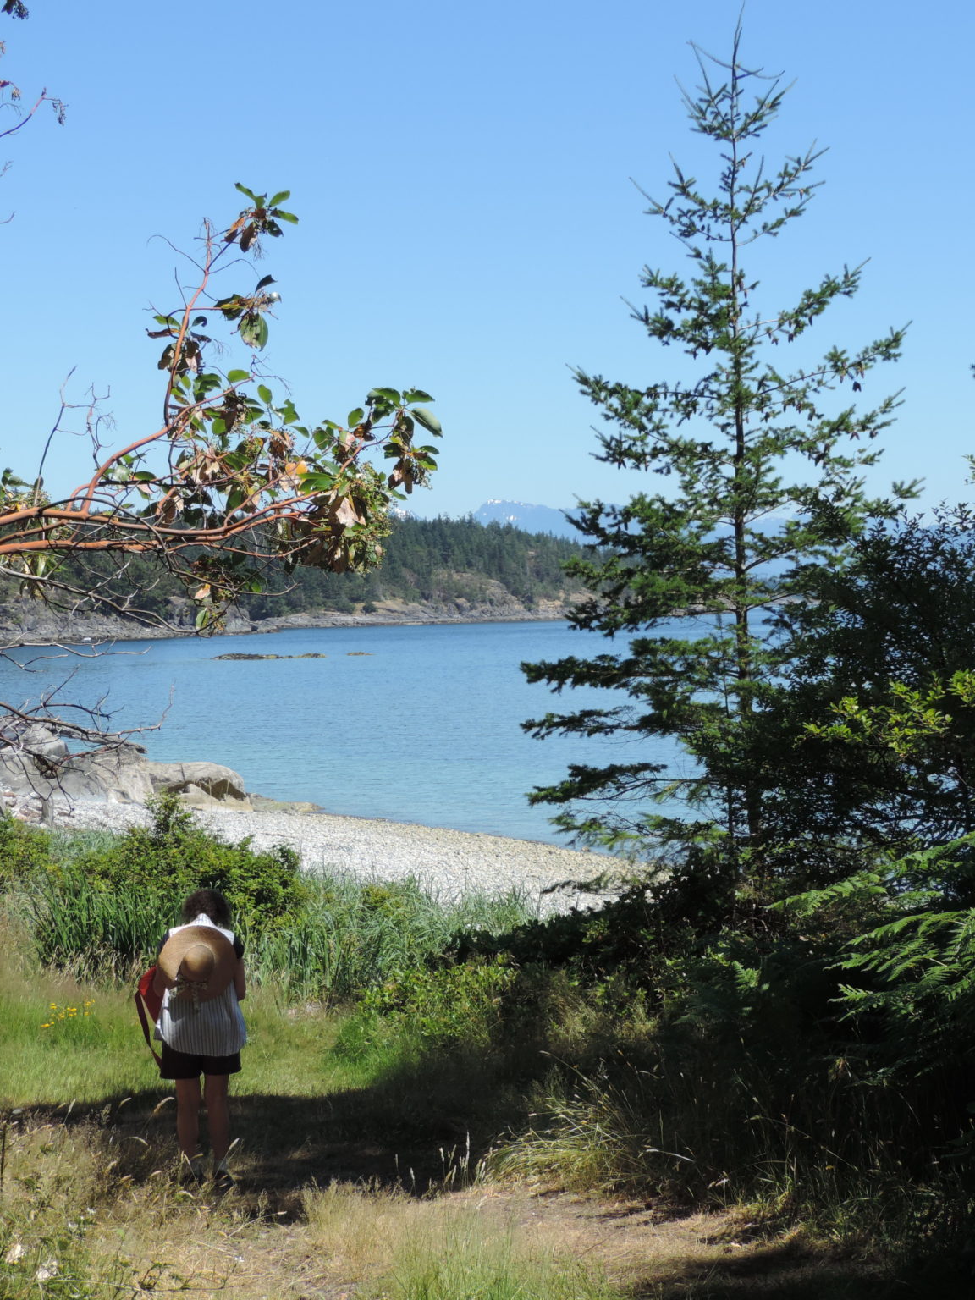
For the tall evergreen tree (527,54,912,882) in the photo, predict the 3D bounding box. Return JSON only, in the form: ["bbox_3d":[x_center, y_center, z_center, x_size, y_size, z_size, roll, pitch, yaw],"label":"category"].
[{"bbox_3d":[2.123,-1.762,19.800,3.600,7.900,3.500,0,2,0],"label":"tall evergreen tree"}]

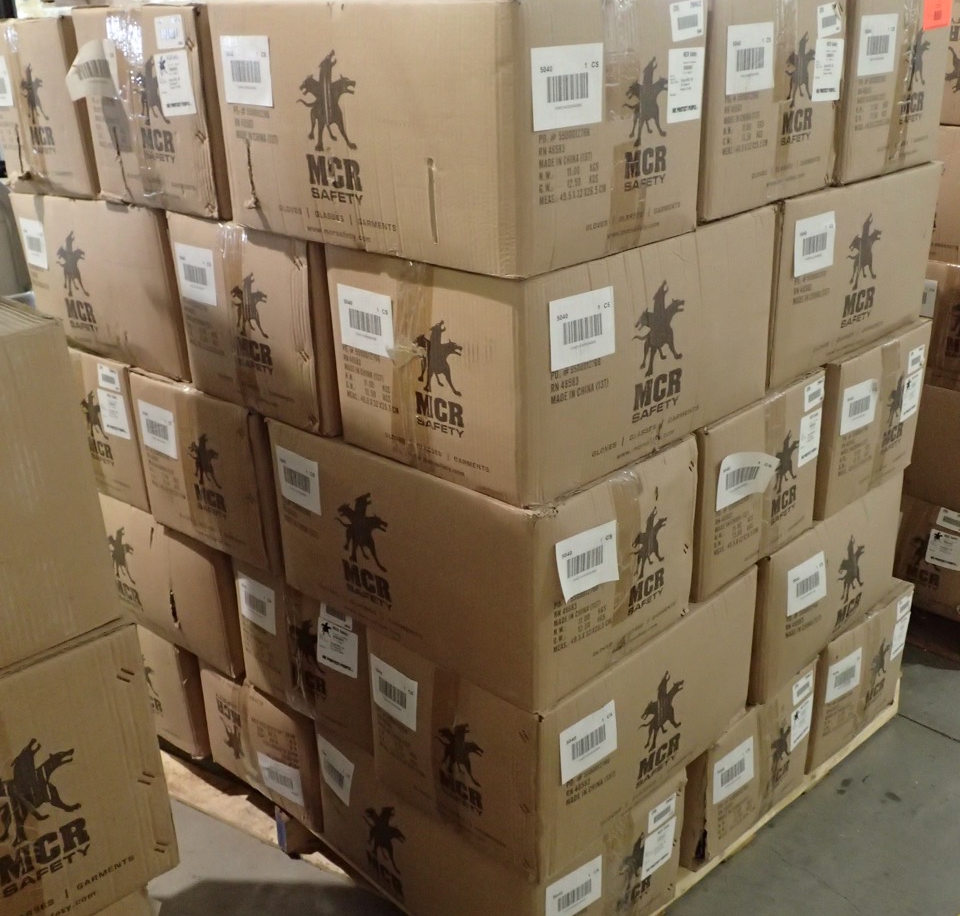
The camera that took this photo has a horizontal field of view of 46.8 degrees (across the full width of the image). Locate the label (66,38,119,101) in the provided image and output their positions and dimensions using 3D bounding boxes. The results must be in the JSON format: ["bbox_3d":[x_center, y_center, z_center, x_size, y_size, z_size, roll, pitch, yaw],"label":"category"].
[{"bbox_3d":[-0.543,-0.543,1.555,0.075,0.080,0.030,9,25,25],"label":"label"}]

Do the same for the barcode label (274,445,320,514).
[{"bbox_3d":[-0.255,0.030,1.562,0.098,0.080,0.005,18,30,40],"label":"barcode label"}]

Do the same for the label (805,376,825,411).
[{"bbox_3d":[0.506,-0.097,1.677,0.005,0.040,0.059,19,34,41],"label":"label"}]

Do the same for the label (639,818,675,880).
[{"bbox_3d":[0.261,0.570,1.619,0.067,0.074,0.008,-18,27,-38],"label":"label"}]

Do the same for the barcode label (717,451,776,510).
[{"bbox_3d":[0.367,0.030,1.507,0.102,0.078,0.025,-15,31,-33],"label":"barcode label"}]

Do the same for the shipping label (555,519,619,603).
[{"bbox_3d":[0.130,0.122,1.300,0.103,0.078,0.012,-21,29,-38],"label":"shipping label"}]

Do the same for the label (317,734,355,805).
[{"bbox_3d":[-0.232,0.507,1.792,0.005,0.083,0.098,-22,29,-39],"label":"label"}]

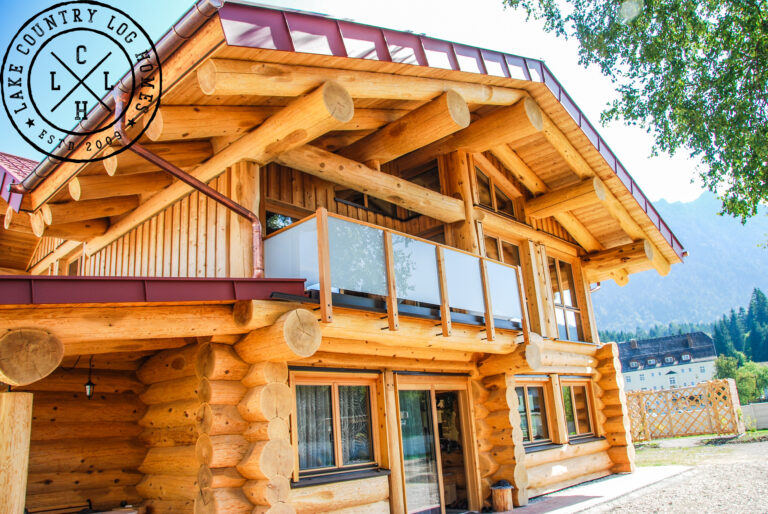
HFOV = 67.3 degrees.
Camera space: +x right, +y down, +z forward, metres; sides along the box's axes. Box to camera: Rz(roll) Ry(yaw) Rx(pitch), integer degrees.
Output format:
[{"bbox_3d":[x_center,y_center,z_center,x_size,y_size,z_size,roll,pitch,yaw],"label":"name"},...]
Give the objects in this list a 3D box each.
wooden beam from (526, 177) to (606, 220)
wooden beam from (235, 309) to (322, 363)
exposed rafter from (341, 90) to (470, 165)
[{"bbox_3d":[4.289,-1.327,13.713,1.841,0.476,0.444,-18,-21,40],"label":"wooden beam"},{"bbox_3d":[-1.233,0.944,6.435,0.960,0.499,0.480,-17,-20,39],"label":"wooden beam"},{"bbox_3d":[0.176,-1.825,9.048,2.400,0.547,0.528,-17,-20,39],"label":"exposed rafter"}]

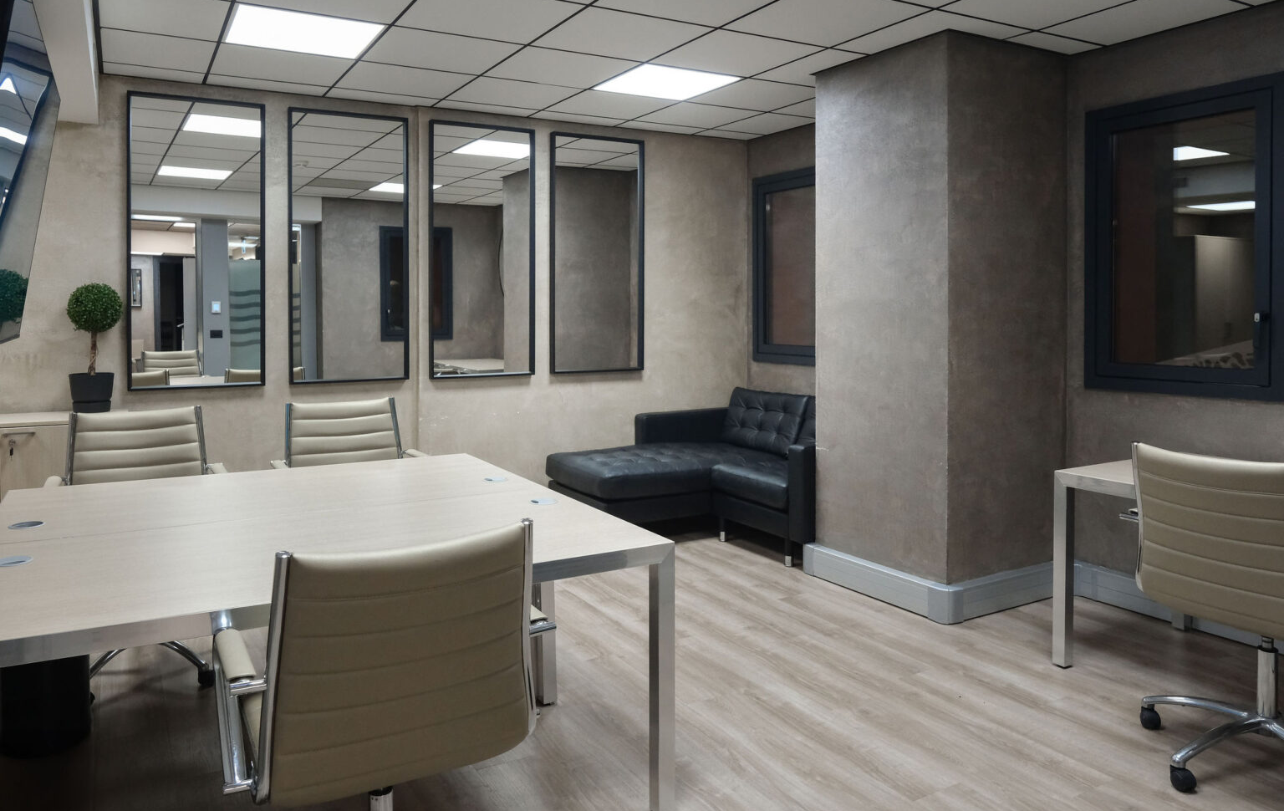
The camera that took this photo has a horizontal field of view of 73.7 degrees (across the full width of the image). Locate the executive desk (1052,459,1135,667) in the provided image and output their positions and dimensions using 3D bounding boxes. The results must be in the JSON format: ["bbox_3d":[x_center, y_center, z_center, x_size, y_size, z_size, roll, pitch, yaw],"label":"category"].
[{"bbox_3d":[2.299,0.648,2.631,0.820,0.735,1.630,-4,7,-30],"label":"executive desk"}]

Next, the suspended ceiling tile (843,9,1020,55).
[{"bbox_3d":[1.253,-1.606,3.743,0.595,0.020,0.595,-5,9,-29],"label":"suspended ceiling tile"}]

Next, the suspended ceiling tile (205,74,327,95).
[{"bbox_3d":[-1.996,-1.724,4.580,0.610,0.030,0.232,-5,8,-30],"label":"suspended ceiling tile"}]

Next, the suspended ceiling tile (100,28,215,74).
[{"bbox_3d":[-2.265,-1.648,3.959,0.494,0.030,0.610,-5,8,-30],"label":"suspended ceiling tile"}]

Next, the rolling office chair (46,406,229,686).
[{"bbox_3d":[-1.775,0.500,3.070,0.600,0.940,0.610,-3,6,-31],"label":"rolling office chair"}]

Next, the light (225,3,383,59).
[{"bbox_3d":[-1.434,-1.571,3.610,0.595,0.020,0.595,-5,9,-29],"label":"light"}]

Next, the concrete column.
[{"bbox_3d":[1.438,-0.415,4.182,0.800,2.390,0.830,-4,6,-30],"label":"concrete column"}]

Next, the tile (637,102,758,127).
[{"bbox_3d":[0.347,-1.804,5.314,0.595,0.020,0.595,-5,9,-29],"label":"tile"}]

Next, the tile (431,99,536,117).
[{"bbox_3d":[-0.901,-1.766,5.081,0.595,0.020,0.220,-5,9,-29],"label":"tile"}]

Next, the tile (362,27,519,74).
[{"bbox_3d":[-0.907,-1.602,3.872,0.600,0.020,0.600,-5,8,-30],"label":"tile"}]

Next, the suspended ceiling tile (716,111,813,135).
[{"bbox_3d":[0.830,-1.865,5.640,0.482,0.030,0.610,-5,8,-30],"label":"suspended ceiling tile"}]

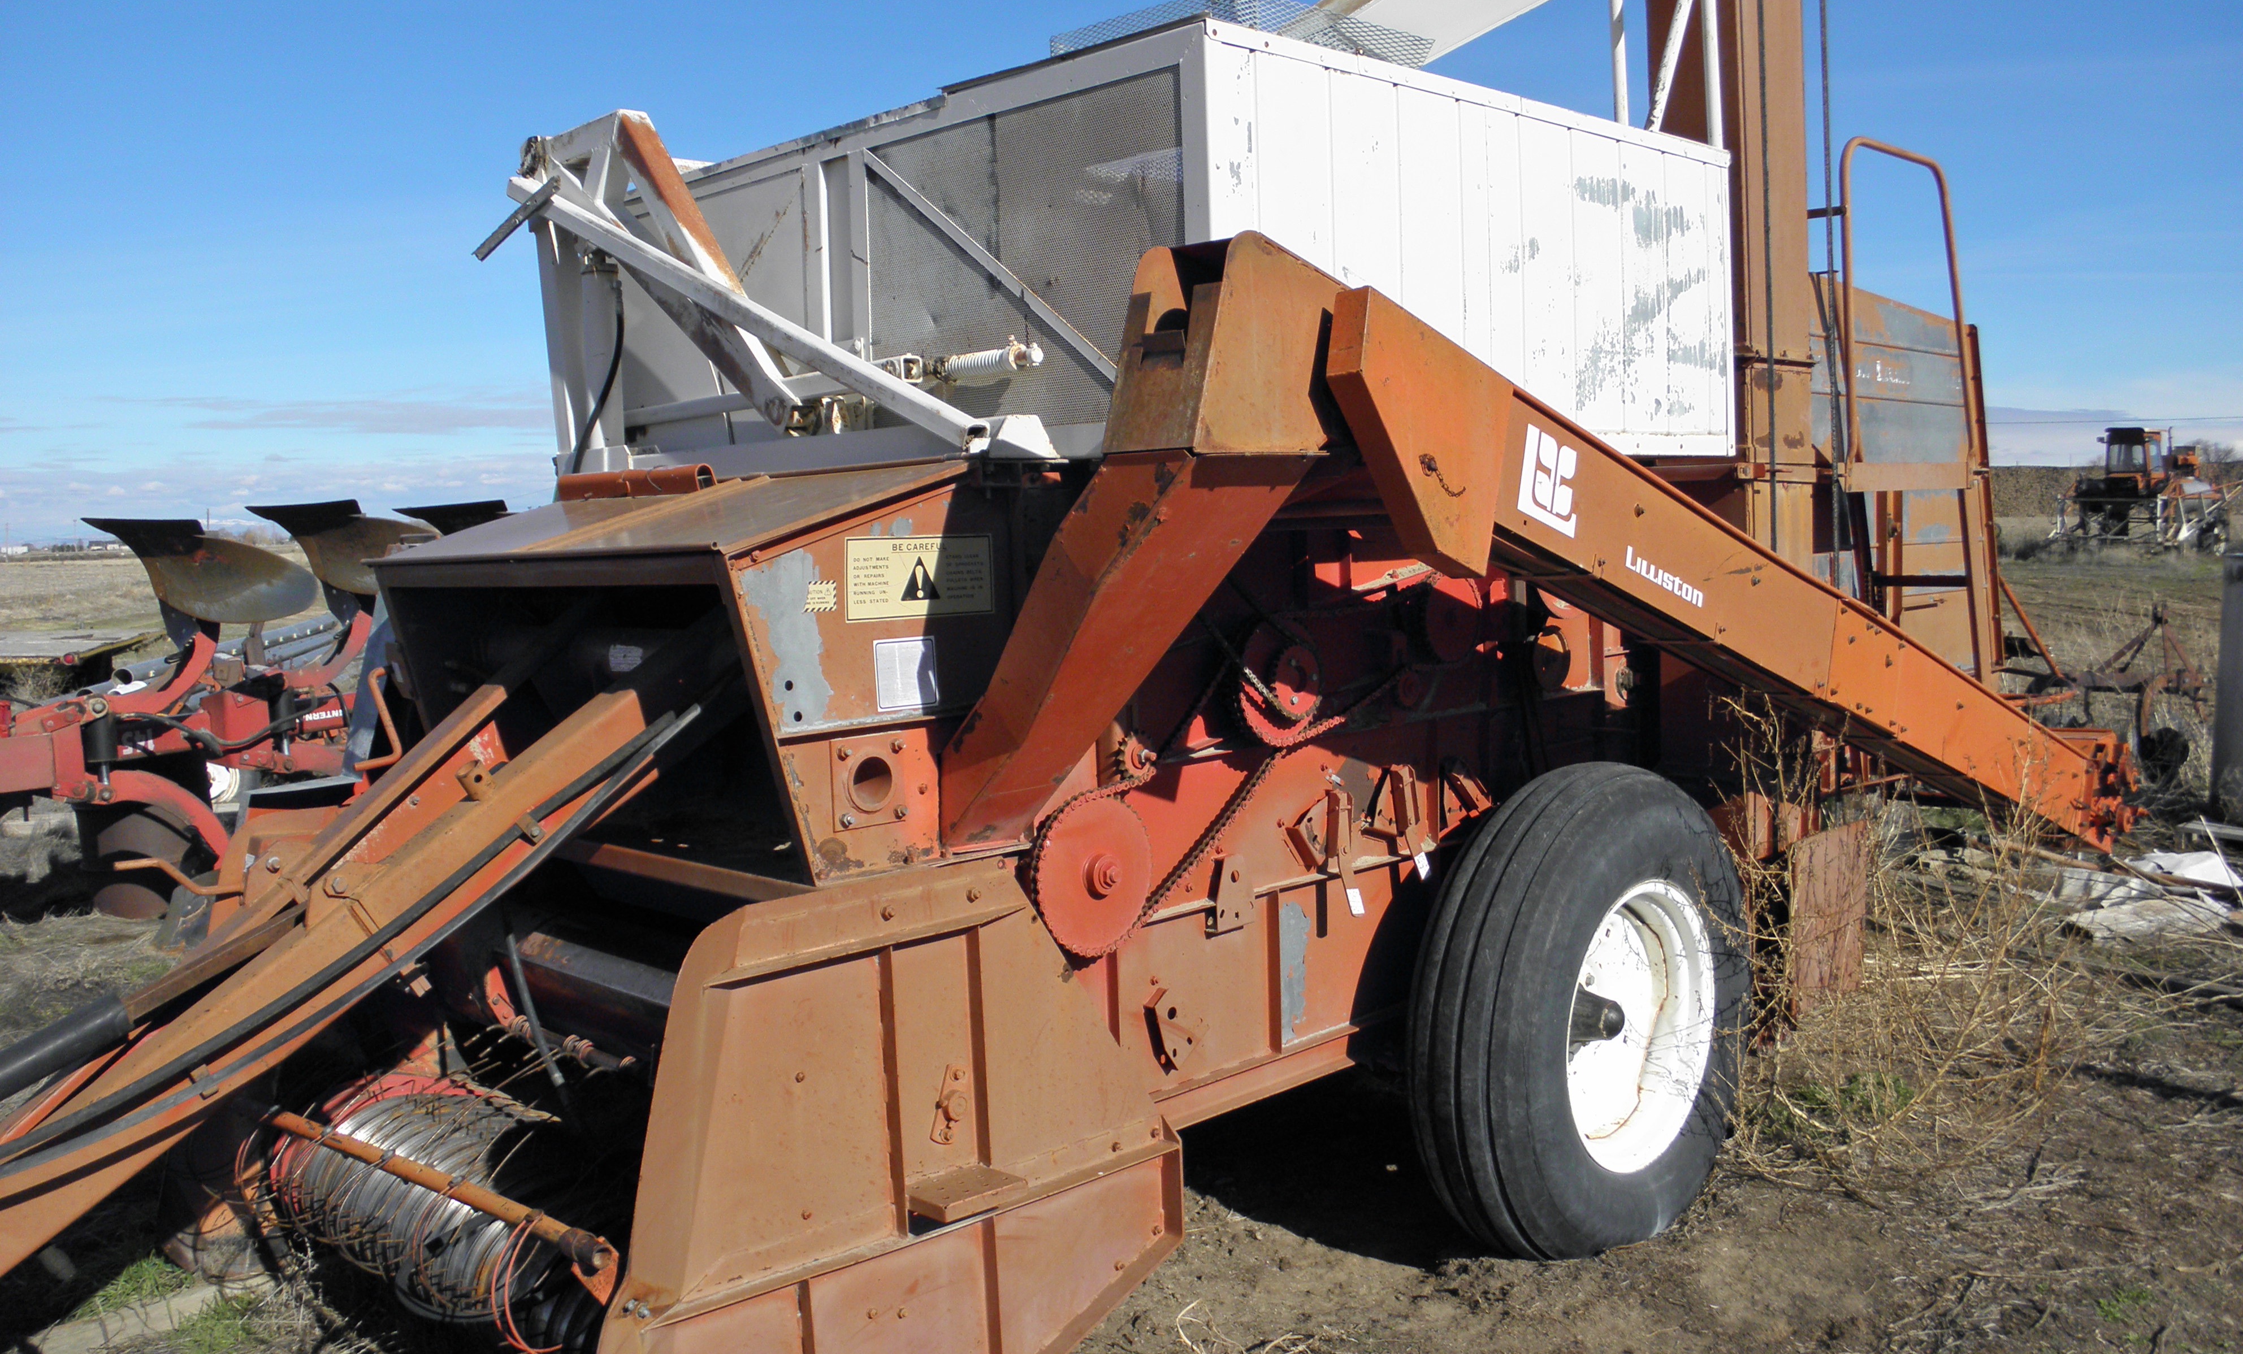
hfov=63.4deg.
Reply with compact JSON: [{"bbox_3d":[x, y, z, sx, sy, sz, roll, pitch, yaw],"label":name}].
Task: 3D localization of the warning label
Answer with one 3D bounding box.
[{"bbox_3d":[-0.306,-0.154,2.797,0.005,0.127,0.291,3,7,44],"label":"warning label"}]

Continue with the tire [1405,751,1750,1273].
[{"bbox_3d":[0.973,0.699,3.769,1.040,1.040,0.275,-6,8,-44],"label":"tire"}]

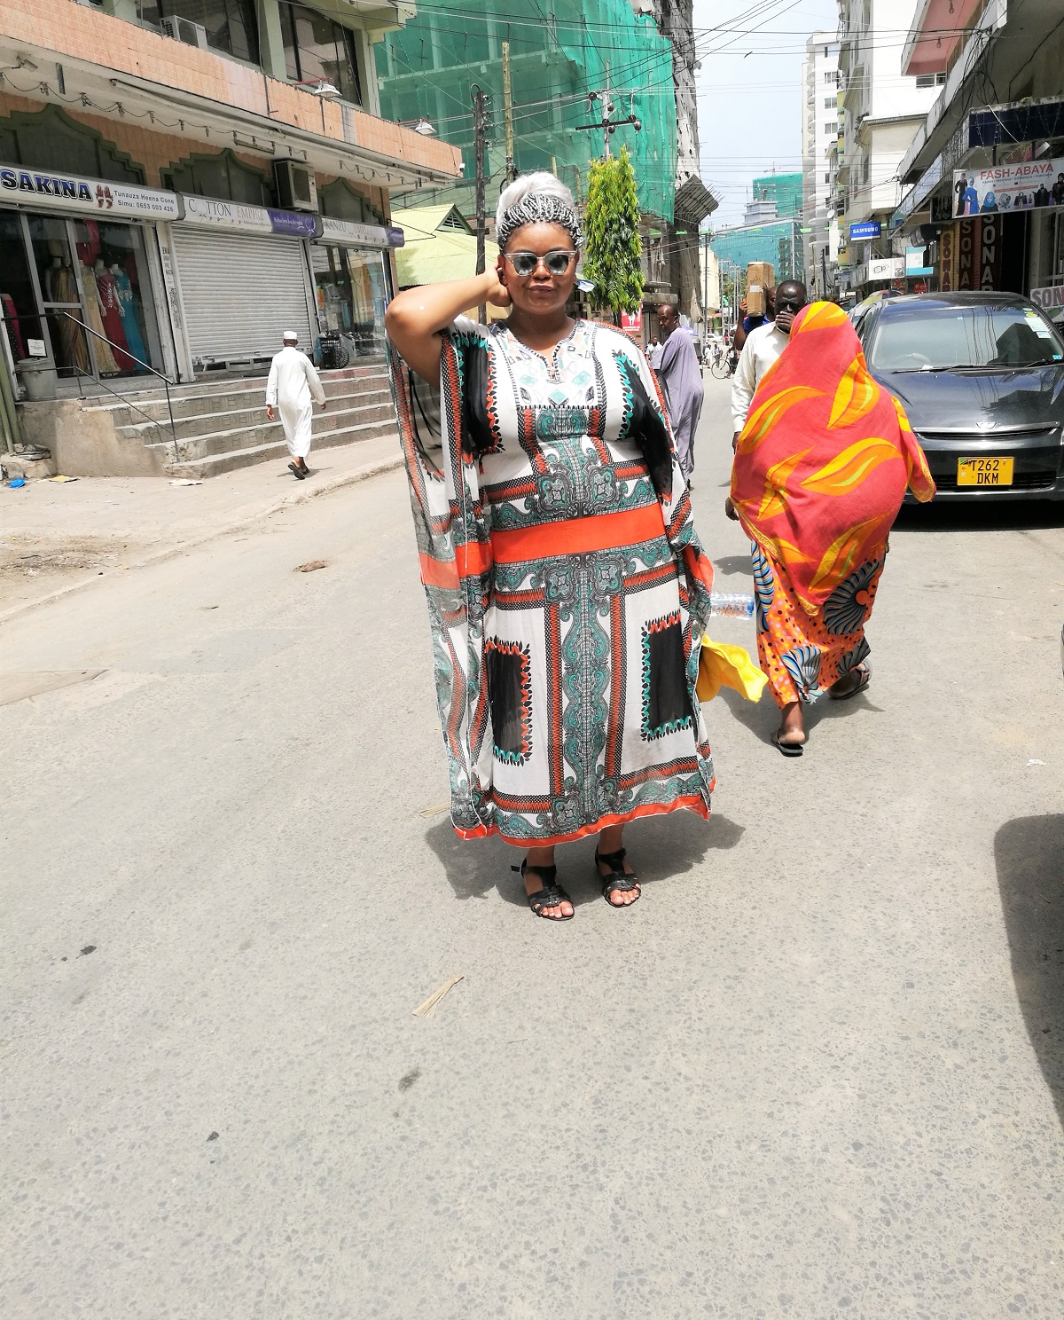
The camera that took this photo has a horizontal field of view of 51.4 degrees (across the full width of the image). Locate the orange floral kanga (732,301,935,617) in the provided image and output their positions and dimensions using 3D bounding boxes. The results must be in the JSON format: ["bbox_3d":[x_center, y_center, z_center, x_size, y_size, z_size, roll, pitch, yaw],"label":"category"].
[{"bbox_3d":[1.035,-0.707,3.834,0.670,1.020,0.480,0,17,14],"label":"orange floral kanga"}]

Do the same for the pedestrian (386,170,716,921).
[{"bbox_3d":[0.061,-0.220,2.561,0.700,1.685,0.480,-7,16,-10],"label":"pedestrian"}]

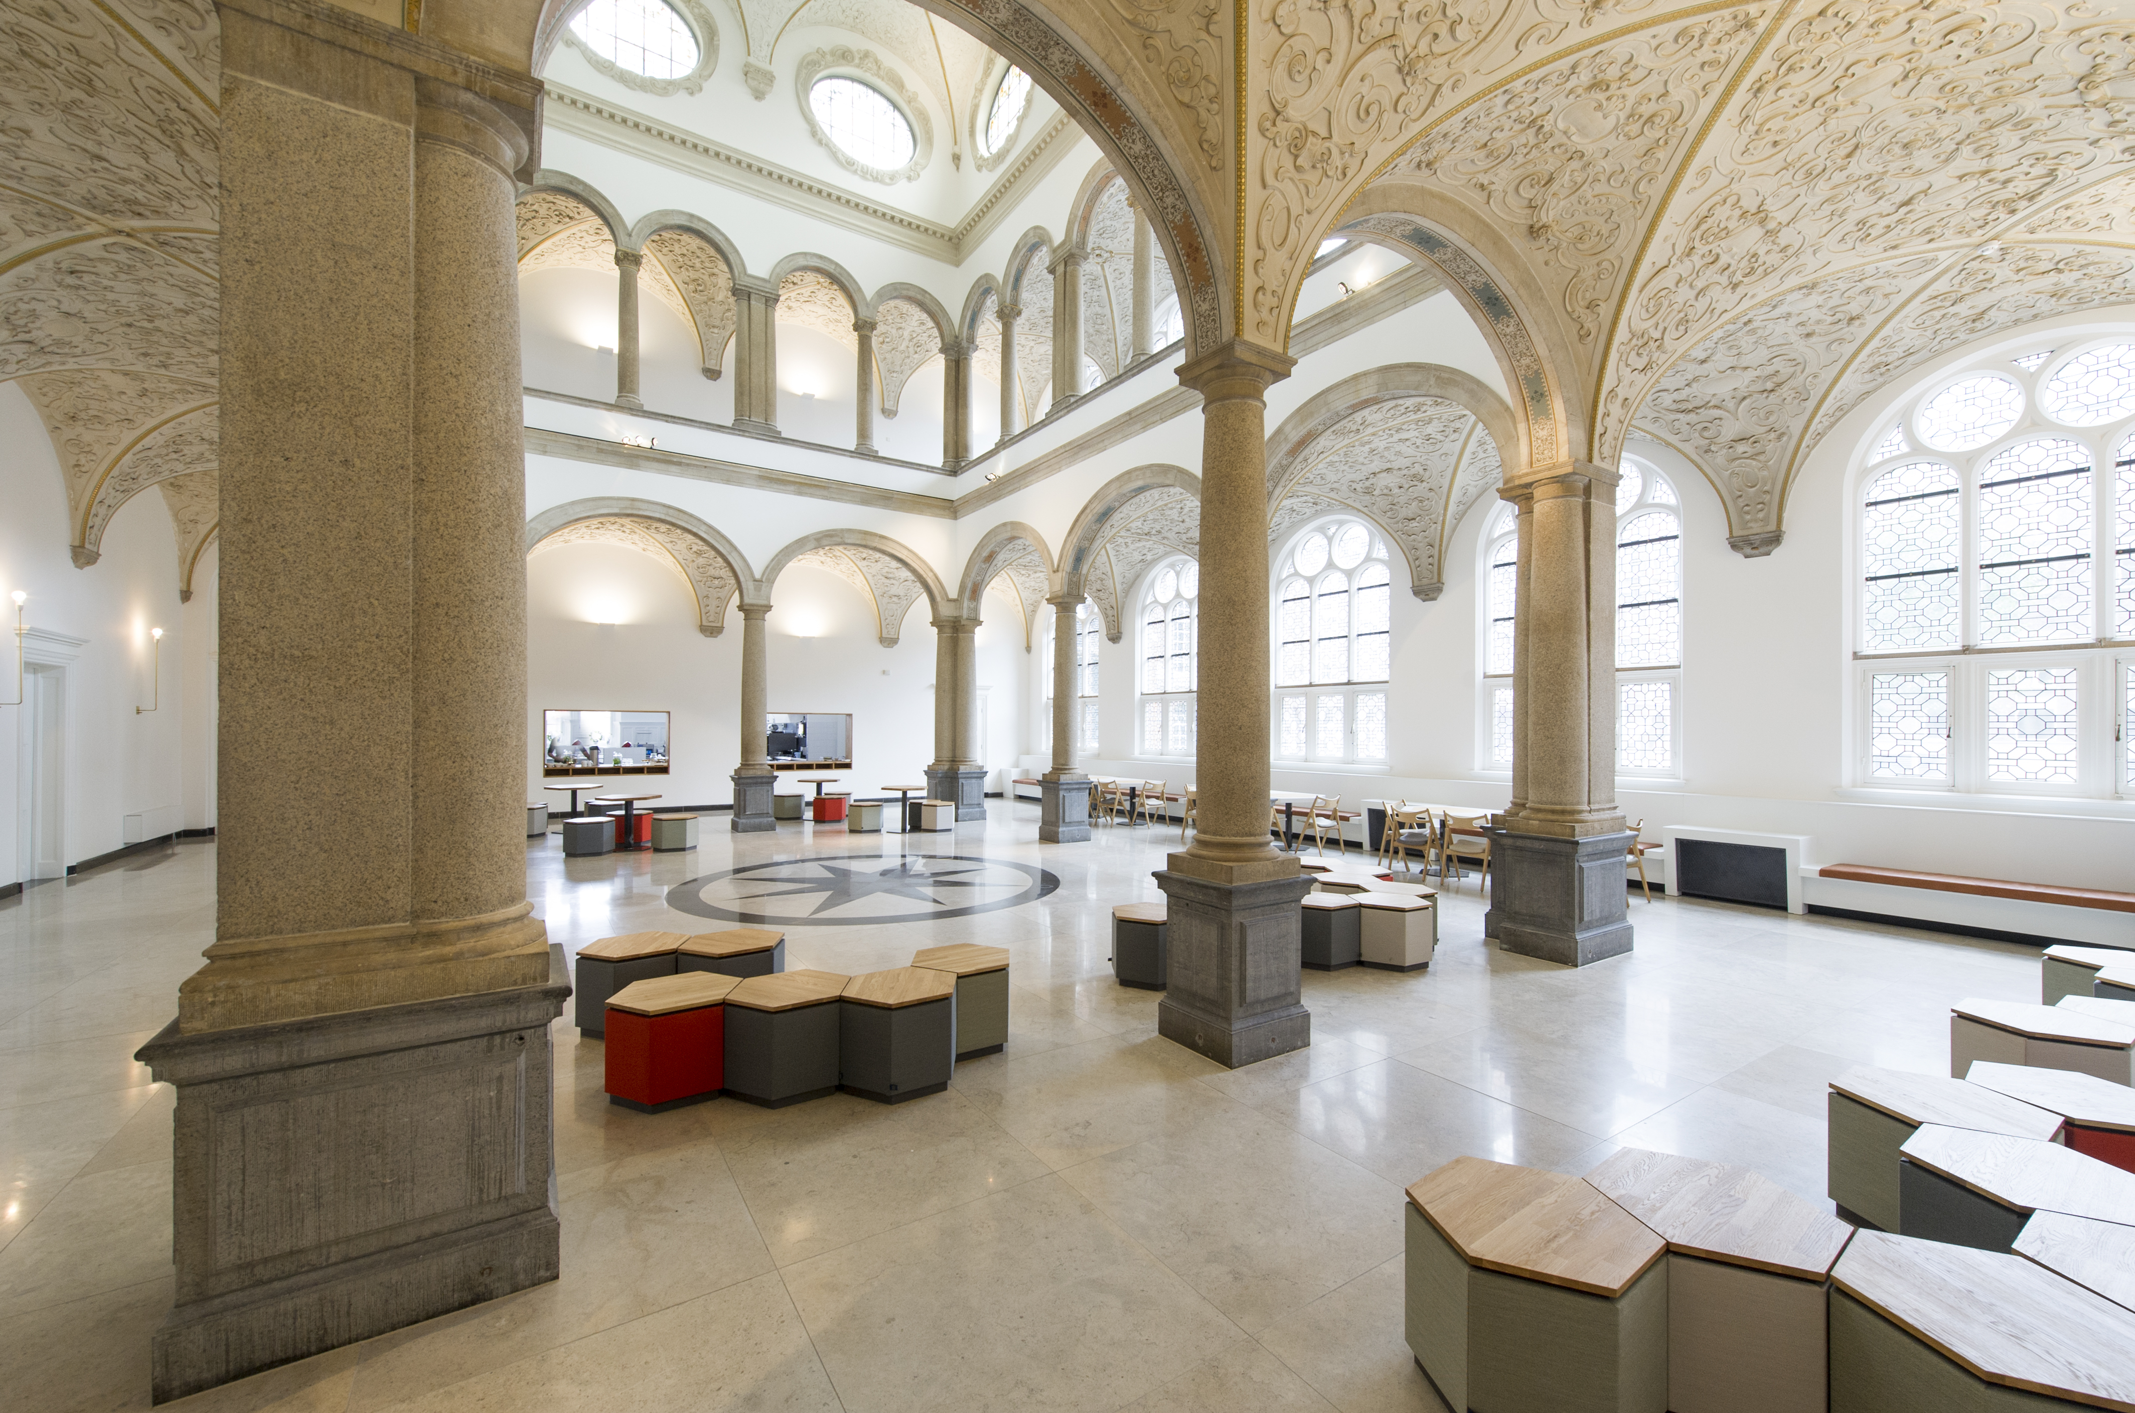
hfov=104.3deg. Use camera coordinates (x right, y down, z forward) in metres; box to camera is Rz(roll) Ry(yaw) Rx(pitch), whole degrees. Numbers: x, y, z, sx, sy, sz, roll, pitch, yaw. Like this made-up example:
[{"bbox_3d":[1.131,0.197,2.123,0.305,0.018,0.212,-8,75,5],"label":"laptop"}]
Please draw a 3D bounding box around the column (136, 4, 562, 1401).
[{"bbox_3d":[-2.151,-0.099,2.710,0.899,3.696,0.899,1,-2,-33],"label":"column"}]

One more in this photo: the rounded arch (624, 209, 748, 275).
[{"bbox_3d":[-6.105,-7.430,13.408,1.740,0.940,0.360,1,-2,-33],"label":"rounded arch"}]

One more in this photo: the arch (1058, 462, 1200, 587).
[{"bbox_3d":[1.031,-2.459,11.171,0.400,1.500,3.500,1,-2,-33],"label":"arch"}]

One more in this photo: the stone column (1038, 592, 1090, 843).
[{"bbox_3d":[-0.010,0.164,12.608,0.624,3.694,0.624,1,-2,-34],"label":"stone column"}]

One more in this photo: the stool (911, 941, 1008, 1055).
[{"bbox_3d":[-0.561,1.574,4.443,0.581,0.455,0.505,1,-2,-34],"label":"stool"}]

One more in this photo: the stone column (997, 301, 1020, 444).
[{"bbox_3d":[-1.023,-5.778,14.382,0.353,2.470,0.353,0,-2,0],"label":"stone column"}]

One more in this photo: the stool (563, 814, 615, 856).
[{"bbox_3d":[-6.345,1.747,11.030,0.588,0.447,0.509,1,-2,-33],"label":"stool"}]

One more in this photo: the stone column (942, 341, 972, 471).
[{"bbox_3d":[-2.066,-5.666,15.666,0.463,2.354,0.463,1,-2,-34],"label":"stone column"}]

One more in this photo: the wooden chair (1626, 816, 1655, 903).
[{"bbox_3d":[5.296,1.506,8.049,0.520,0.780,0.500,1,-2,-33],"label":"wooden chair"}]

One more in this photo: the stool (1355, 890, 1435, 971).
[{"bbox_3d":[2.293,1.595,5.897,0.600,0.430,0.520,1,-2,-33],"label":"stool"}]

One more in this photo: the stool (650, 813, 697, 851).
[{"bbox_3d":[-5.346,1.735,11.344,0.581,0.455,0.505,1,-2,-21],"label":"stool"}]

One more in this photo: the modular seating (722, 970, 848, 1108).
[{"bbox_3d":[-1.320,1.564,3.954,0.588,0.447,0.509,1,-2,-33],"label":"modular seating"}]

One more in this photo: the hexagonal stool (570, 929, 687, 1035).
[{"bbox_3d":[-2.381,1.538,4.588,0.600,0.430,0.520,1,-2,-33],"label":"hexagonal stool"}]

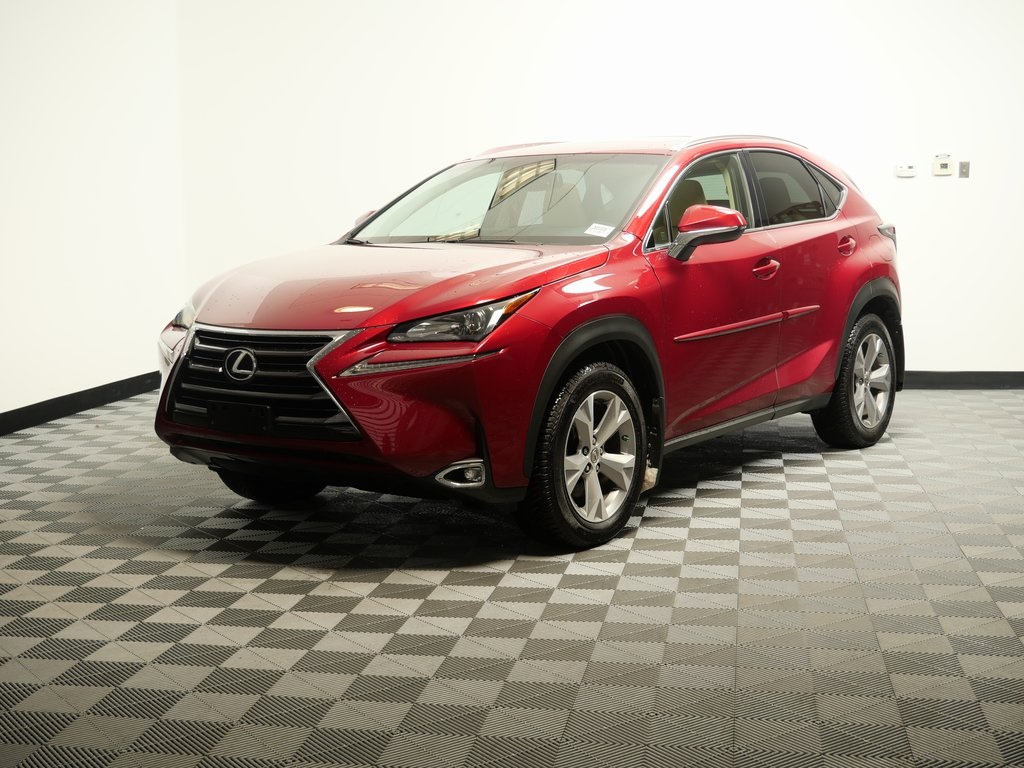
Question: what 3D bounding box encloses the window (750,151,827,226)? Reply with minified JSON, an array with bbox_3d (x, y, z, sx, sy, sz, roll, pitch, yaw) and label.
[{"bbox_3d":[1.330,-0.947,6.641,0.060,0.370,0.800,-20,-6,36],"label":"window"}]

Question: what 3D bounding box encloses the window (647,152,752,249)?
[{"bbox_3d":[0.763,-0.800,5.814,0.060,0.450,1.050,-20,-6,36],"label":"window"}]

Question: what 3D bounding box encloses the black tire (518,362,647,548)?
[{"bbox_3d":[0.252,0.252,5.059,0.230,0.720,0.720,4,8,36],"label":"black tire"}]

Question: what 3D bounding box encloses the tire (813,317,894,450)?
[{"bbox_3d":[1.827,-0.020,7.226,0.230,0.720,0.720,4,8,36],"label":"tire"}]

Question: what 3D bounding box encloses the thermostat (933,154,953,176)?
[{"bbox_3d":[3.069,-1.558,9.700,0.135,0.150,0.040,0,7,5],"label":"thermostat"}]

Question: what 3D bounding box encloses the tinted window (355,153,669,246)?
[{"bbox_3d":[-0.035,-0.803,5.938,1.350,0.140,0.900,4,37,36],"label":"tinted window"}]

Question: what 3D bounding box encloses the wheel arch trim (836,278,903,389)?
[{"bbox_3d":[1.852,-0.281,7.099,0.100,0.540,0.960,4,8,36],"label":"wheel arch trim"}]

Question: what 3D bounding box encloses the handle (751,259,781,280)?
[{"bbox_3d":[1.114,-0.504,5.979,0.060,0.075,0.215,4,8,36],"label":"handle"}]

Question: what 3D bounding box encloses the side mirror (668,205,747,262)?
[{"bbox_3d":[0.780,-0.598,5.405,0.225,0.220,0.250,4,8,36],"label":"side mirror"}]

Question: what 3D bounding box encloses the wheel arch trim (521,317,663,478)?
[{"bbox_3d":[0.302,0.017,4.969,0.110,0.530,0.880,4,8,36],"label":"wheel arch trim"}]

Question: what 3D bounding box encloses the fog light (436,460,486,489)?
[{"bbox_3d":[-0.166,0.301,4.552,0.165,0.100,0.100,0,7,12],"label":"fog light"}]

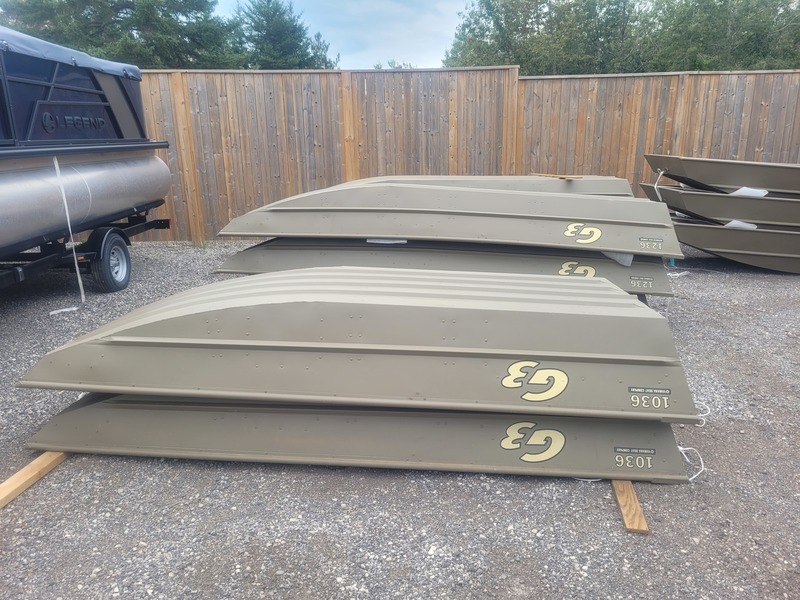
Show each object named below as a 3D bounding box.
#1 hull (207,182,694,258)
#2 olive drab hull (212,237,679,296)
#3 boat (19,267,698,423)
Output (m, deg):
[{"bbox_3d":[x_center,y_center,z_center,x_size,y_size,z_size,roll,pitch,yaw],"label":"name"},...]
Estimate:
[{"bbox_3d":[0.385,-0.770,5.230,3.650,0.450,1.220,2,15,2],"label":"hull"},{"bbox_3d":[0.301,-0.430,5.227,3.649,0.468,1.221,3,12,4],"label":"olive drab hull"},{"bbox_3d":[-0.195,0.121,3.175,3.040,0.440,1.210,2,14,2],"label":"boat"}]

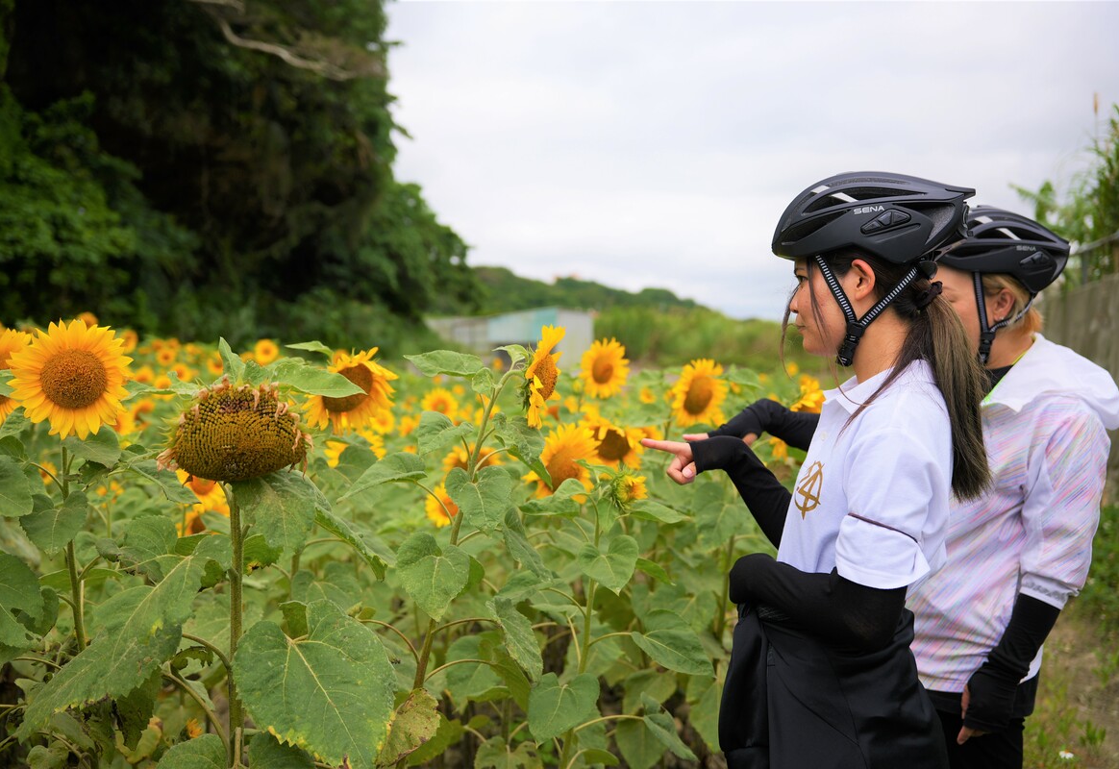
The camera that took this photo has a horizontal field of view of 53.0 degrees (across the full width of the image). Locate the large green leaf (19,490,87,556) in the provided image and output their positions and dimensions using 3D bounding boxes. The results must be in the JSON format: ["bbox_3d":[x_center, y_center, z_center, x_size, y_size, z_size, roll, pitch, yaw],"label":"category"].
[{"bbox_3d":[-0.700,0.191,1.550,0.092,0.100,0.040,-1,-24,-10],"label":"large green leaf"}]

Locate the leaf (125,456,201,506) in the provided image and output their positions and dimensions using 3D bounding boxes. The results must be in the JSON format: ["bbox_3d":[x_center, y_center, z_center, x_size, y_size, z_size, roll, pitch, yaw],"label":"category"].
[{"bbox_3d":[-0.537,0.130,1.520,0.102,0.068,0.070,-1,2,-17],"label":"leaf"}]

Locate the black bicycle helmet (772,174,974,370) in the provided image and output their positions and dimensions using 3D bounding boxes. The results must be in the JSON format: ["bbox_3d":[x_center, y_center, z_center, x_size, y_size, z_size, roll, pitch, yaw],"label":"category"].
[{"bbox_3d":[0.476,-0.175,1.690,0.275,0.280,0.200,1,3,18],"label":"black bicycle helmet"}]

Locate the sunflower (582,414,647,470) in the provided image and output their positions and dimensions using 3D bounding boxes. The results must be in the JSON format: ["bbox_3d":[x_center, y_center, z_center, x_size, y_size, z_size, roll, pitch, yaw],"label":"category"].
[{"bbox_3d":[0.138,0.148,2.900,0.165,0.165,0.065,0,21,-3],"label":"sunflower"}]

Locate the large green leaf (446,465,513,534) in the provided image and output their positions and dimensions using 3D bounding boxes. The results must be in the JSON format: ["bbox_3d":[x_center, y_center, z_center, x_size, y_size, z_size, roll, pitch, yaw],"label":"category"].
[{"bbox_3d":[-0.130,0.190,1.840,0.105,0.120,0.040,-12,-22,-11],"label":"large green leaf"}]

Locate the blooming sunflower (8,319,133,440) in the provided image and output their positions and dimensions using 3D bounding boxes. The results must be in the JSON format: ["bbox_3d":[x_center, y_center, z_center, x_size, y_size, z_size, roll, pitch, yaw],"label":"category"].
[{"bbox_3d":[-0.767,-0.007,1.760,0.190,0.190,0.060,-1,2,-26],"label":"blooming sunflower"}]

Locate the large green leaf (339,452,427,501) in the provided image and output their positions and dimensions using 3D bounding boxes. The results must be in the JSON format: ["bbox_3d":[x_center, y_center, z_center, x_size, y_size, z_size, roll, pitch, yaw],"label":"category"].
[{"bbox_3d":[-0.283,0.149,1.800,0.145,0.040,0.080,-24,21,-18],"label":"large green leaf"}]

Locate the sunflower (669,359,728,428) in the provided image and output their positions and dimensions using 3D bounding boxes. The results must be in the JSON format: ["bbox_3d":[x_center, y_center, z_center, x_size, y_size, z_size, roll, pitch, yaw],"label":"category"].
[{"bbox_3d":[0.341,0.020,2.750,0.160,0.170,0.065,-1,9,-24],"label":"sunflower"}]

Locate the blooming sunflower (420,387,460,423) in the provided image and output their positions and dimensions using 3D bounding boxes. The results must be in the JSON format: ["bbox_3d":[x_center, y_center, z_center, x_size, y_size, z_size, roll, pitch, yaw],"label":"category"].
[{"bbox_3d":[-0.480,0.087,4.500,0.163,0.163,0.065,0,2,0],"label":"blooming sunflower"}]

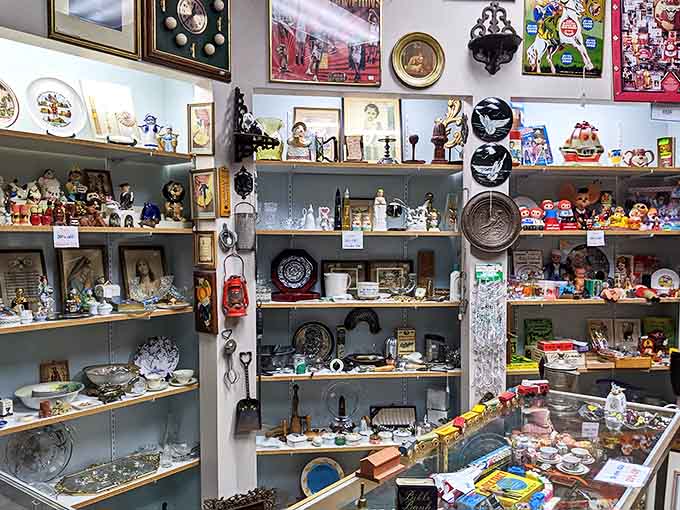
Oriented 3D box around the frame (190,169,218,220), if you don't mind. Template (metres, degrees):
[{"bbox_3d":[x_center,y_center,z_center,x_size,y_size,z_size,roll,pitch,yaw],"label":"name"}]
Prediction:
[{"bbox_3d":[-0.609,-0.269,2.386,0.162,0.222,0.020,1,2,36],"label":"frame"}]

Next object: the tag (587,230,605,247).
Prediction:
[{"bbox_3d":[1.325,-0.084,2.748,0.096,0.082,0.004,0,2,-6],"label":"tag"}]

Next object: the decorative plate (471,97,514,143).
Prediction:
[{"bbox_3d":[0.767,-0.682,2.670,0.218,0.222,0.025,0,2,-6],"label":"decorative plate"}]

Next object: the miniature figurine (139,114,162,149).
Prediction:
[{"bbox_3d":[-0.824,-0.539,2.310,0.106,0.157,0.072,-1,2,-24],"label":"miniature figurine"}]

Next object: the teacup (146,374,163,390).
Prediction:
[{"bbox_3d":[-0.824,0.569,2.369,0.074,0.056,0.081,0,2,0],"label":"teacup"}]

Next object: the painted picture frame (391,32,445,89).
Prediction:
[{"bbox_3d":[0.386,-0.953,2.600,0.267,0.274,0.035,0,2,-6],"label":"painted picture frame"}]

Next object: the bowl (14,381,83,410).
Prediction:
[{"bbox_3d":[-1.144,0.569,2.105,0.243,0.071,0.243,0,2,0],"label":"bowl"}]

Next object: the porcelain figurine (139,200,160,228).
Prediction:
[{"bbox_3d":[-0.831,-0.179,2.329,0.080,0.115,0.070,0,2,6],"label":"porcelain figurine"}]

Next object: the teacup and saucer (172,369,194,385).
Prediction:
[{"bbox_3d":[-0.732,0.568,2.484,0.094,0.055,0.094,0,2,0],"label":"teacup and saucer"}]

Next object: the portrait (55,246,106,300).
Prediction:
[{"bbox_3d":[-1.102,0.103,2.295,0.020,0.281,0.211,-14,-8,41],"label":"portrait"}]

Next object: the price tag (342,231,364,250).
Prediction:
[{"bbox_3d":[0.065,-0.073,2.616,0.106,0.092,0.006,0,2,-6],"label":"price tag"}]

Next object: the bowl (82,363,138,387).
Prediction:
[{"bbox_3d":[-1.004,0.558,2.326,0.240,0.090,0.240,2,2,42],"label":"bowl"}]

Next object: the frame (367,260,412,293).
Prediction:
[{"bbox_3d":[0.275,0.132,2.852,0.252,0.200,0.020,0,-8,-6],"label":"frame"}]

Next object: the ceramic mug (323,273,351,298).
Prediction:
[{"bbox_3d":[-0.010,0.162,2.750,0.140,0.129,0.113,0,2,-6],"label":"ceramic mug"}]

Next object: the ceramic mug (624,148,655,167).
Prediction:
[{"bbox_3d":[1.603,-0.508,2.839,0.143,0.095,0.092,1,2,14],"label":"ceramic mug"}]

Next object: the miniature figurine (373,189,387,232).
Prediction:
[{"bbox_3d":[0.207,-0.232,2.700,0.068,0.224,0.060,0,2,0],"label":"miniature figurine"}]

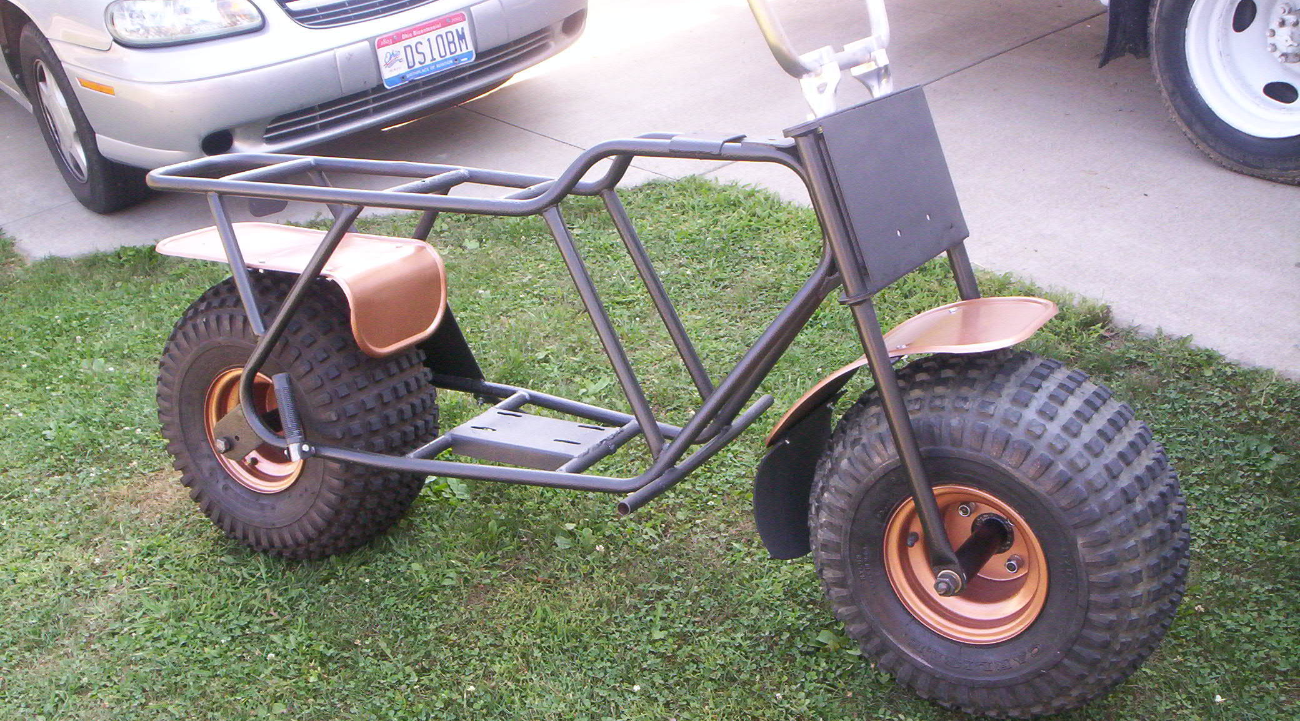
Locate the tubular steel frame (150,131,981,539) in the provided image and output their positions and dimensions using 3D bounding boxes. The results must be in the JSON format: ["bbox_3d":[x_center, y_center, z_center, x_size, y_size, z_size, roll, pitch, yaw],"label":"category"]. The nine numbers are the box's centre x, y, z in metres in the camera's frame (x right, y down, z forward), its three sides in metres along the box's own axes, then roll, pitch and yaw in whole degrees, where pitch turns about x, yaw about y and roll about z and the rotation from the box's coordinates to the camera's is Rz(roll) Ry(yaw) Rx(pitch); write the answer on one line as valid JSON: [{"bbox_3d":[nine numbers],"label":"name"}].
[{"bbox_3d":[-0.269,-0.114,2.273,1.275,0.570,0.480,8,21,28],"label":"tubular steel frame"}]

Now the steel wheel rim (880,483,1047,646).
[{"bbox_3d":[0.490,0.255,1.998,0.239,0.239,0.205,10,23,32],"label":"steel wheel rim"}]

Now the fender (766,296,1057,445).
[{"bbox_3d":[0.389,0.019,2.002,0.390,0.220,0.240,10,23,32],"label":"fender"}]

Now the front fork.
[{"bbox_3d":[0.394,-0.036,1.977,0.100,0.685,0.360,-13,9,38],"label":"front fork"}]

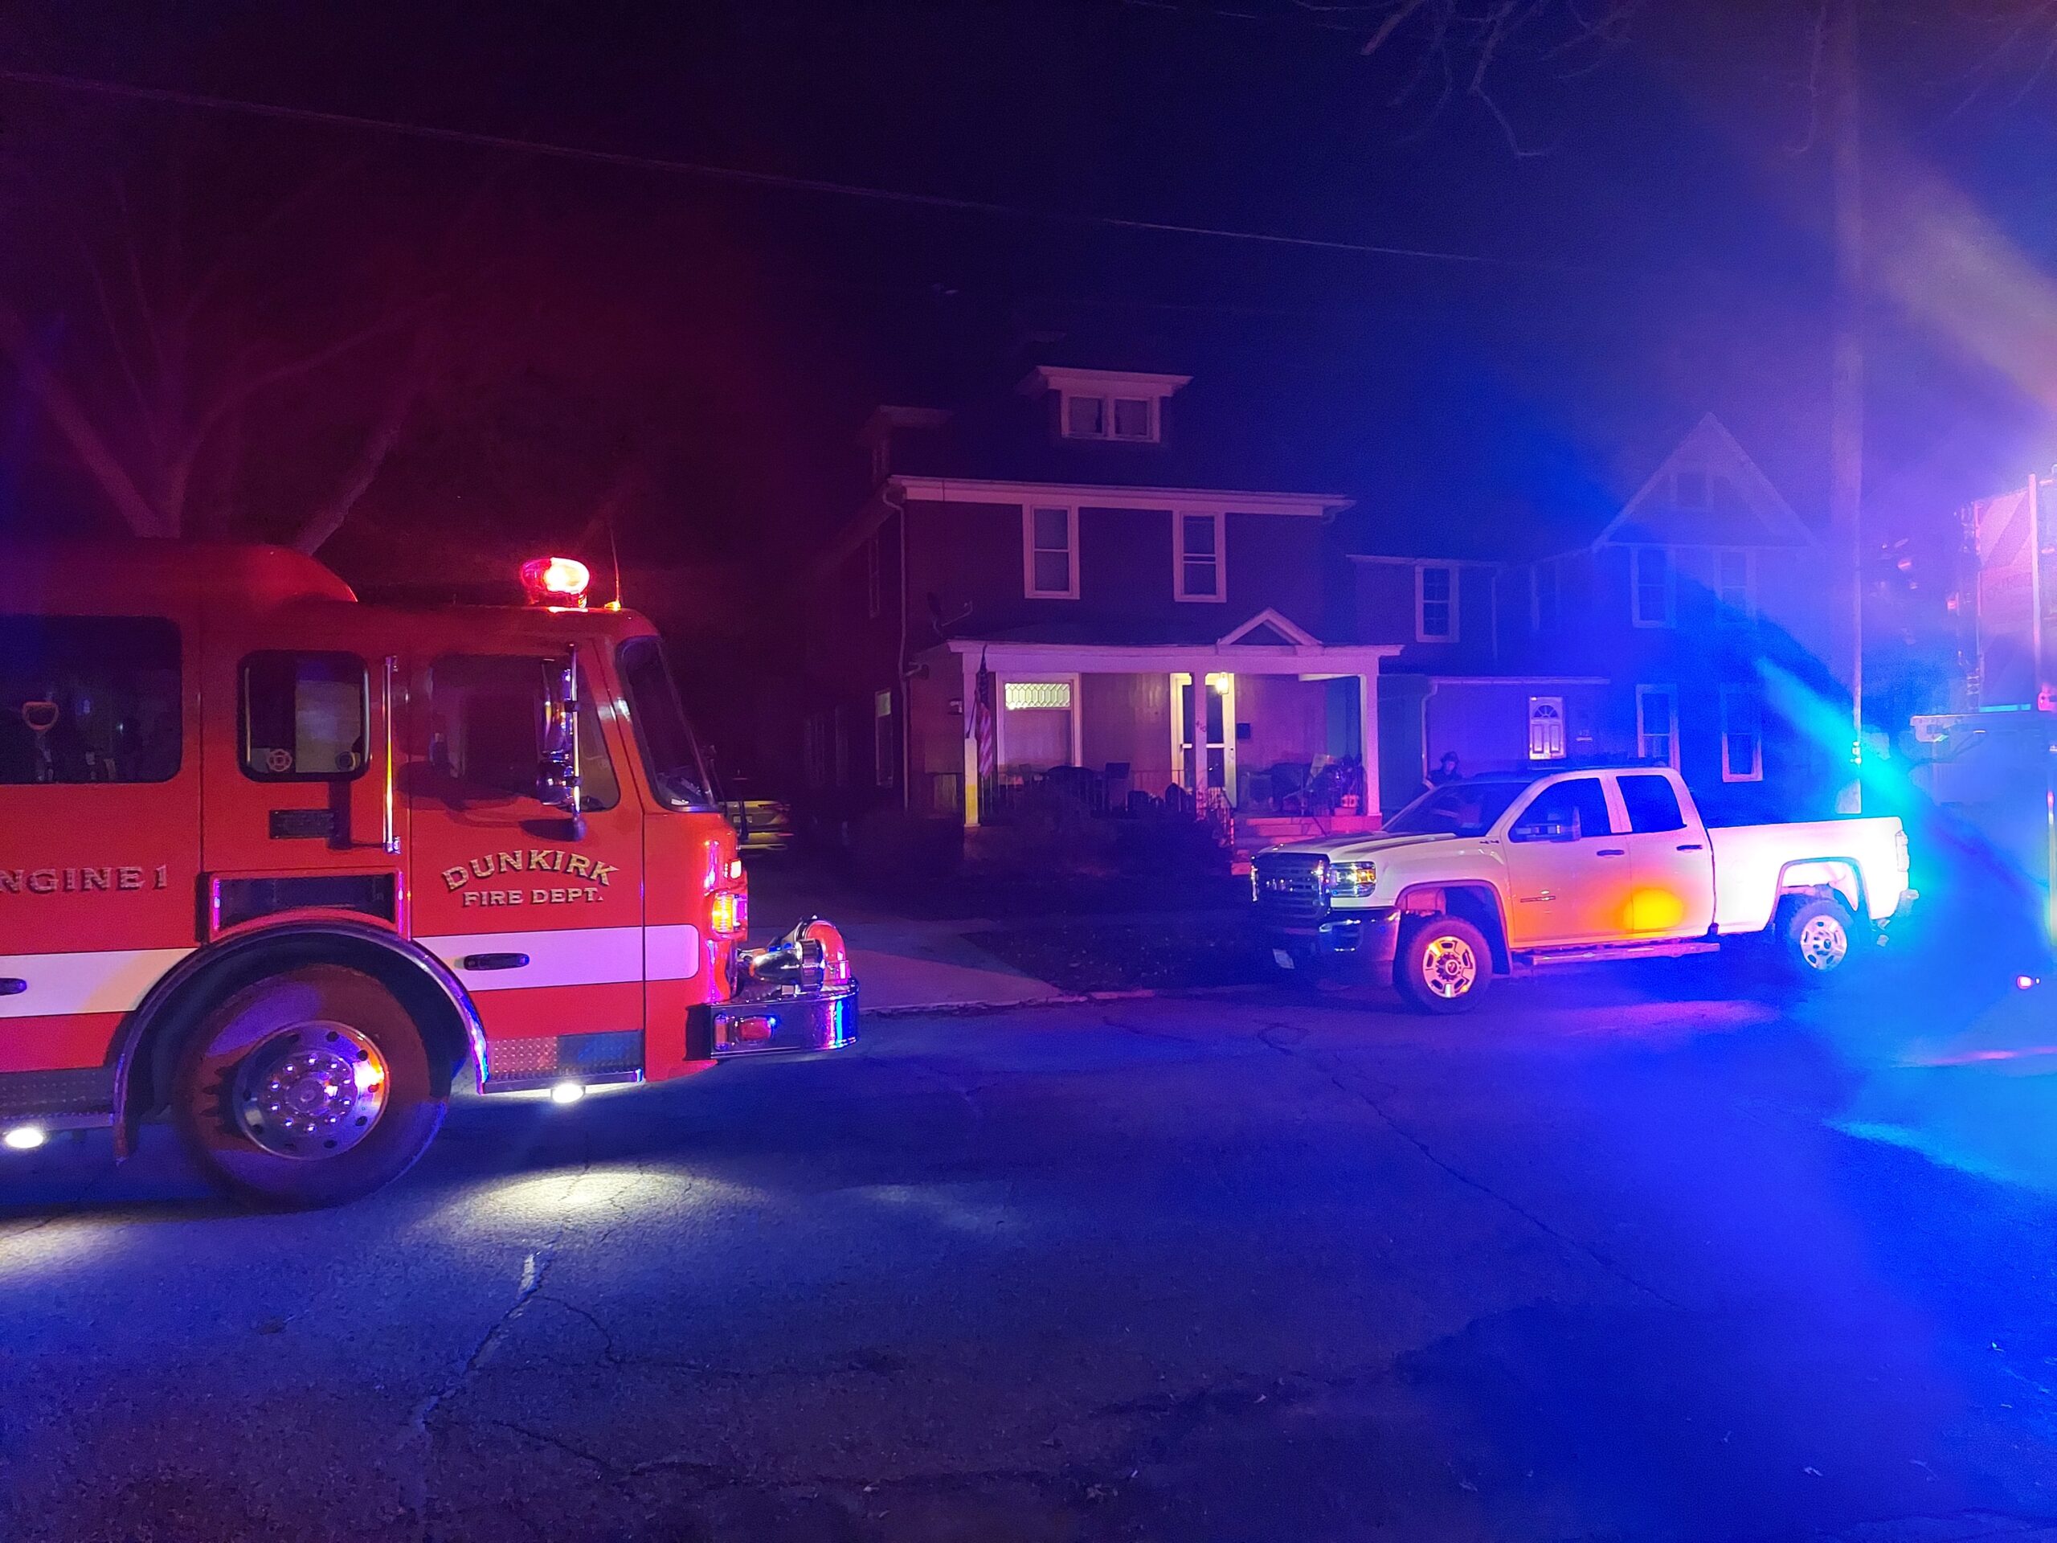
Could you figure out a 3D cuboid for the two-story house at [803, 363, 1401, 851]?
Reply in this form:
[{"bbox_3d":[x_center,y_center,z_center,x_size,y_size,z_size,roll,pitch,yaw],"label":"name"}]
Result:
[{"bbox_3d":[0.530,-2.984,26.252,7.918,9.191,12.006,-1,0,-16],"label":"two-story house"}]

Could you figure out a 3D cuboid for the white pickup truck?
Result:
[{"bbox_3d":[4.942,0.951,12.866,5.840,1.970,2.080,-1,0,-17],"label":"white pickup truck"}]

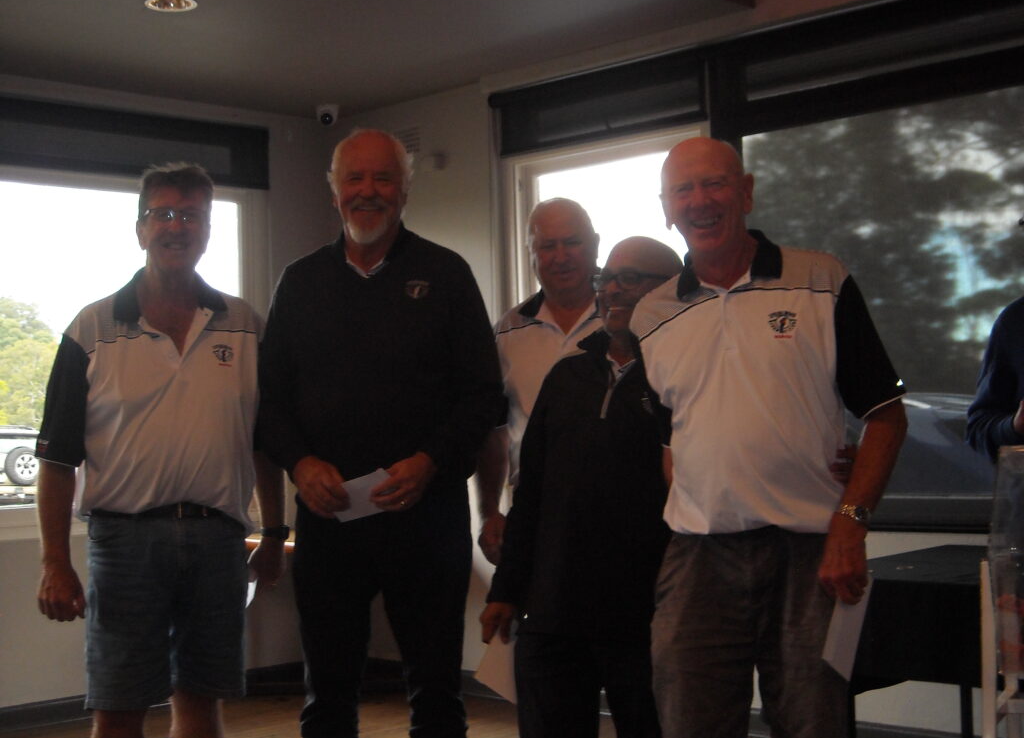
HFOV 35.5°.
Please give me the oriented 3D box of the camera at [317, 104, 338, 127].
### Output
[{"bbox_3d":[-0.820,-1.127,7.100,0.105,0.097,0.107,-2,-2,1],"label":"camera"}]

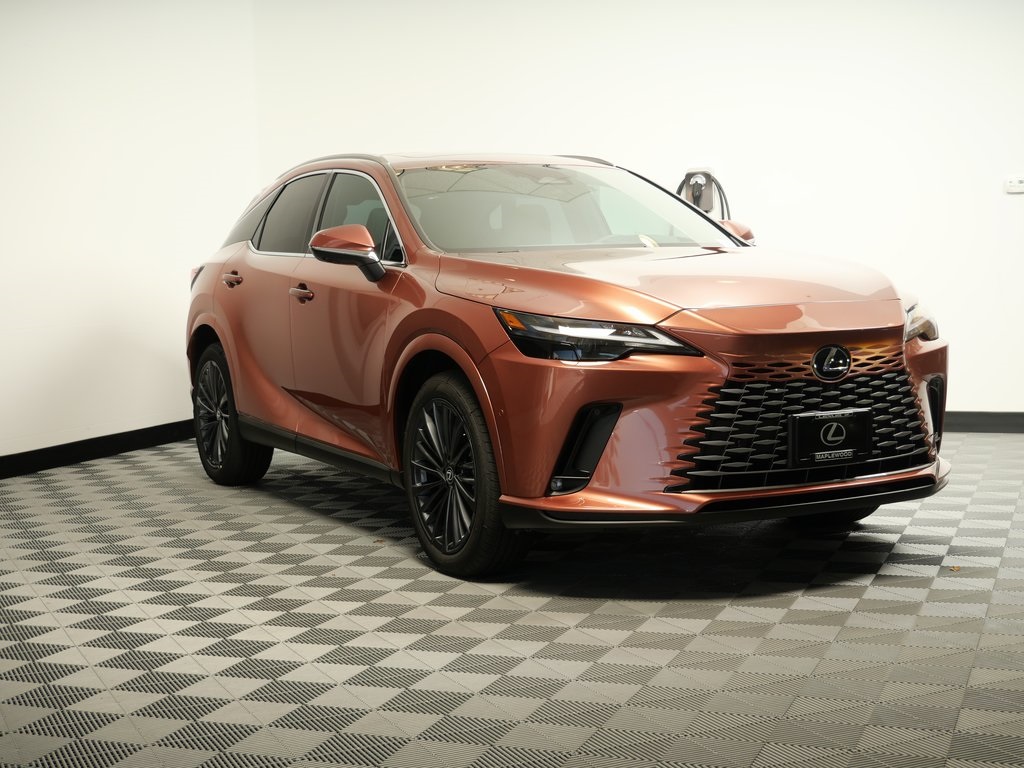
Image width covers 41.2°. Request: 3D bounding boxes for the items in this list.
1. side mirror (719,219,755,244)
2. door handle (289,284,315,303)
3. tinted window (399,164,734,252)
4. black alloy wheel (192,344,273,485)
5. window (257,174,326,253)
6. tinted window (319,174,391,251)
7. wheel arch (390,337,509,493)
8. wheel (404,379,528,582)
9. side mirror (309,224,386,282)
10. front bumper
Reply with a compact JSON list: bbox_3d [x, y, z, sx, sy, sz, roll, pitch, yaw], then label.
[{"bbox_3d":[1.042,-0.656,6.375,0.250,0.210,0.190,-4,5,-28],"label":"side mirror"},{"bbox_3d":[-0.934,-0.400,6.062,0.060,0.075,0.240,-4,5,-28],"label":"door handle"},{"bbox_3d":[0.233,-0.762,5.805,1.440,0.150,0.980,-4,33,-28],"label":"tinted window"},{"bbox_3d":[-1.534,0.164,7.413,0.240,0.760,0.760,-4,5,-28],"label":"black alloy wheel"},{"bbox_3d":[-1.060,-0.799,6.538,0.060,0.420,0.860,24,-8,-28],"label":"window"},{"bbox_3d":[-0.656,-0.732,5.793,0.060,0.440,1.000,24,-8,-28],"label":"tinted window"},{"bbox_3d":[-0.224,0.079,4.826,0.130,0.530,0.950,-4,5,-28],"label":"wheel arch"},{"bbox_3d":[-0.164,0.322,4.919,0.240,0.760,0.760,-3,5,-27],"label":"wheel"},{"bbox_3d":[-0.662,-0.522,5.404,0.250,0.210,0.190,-4,5,-28],"label":"side mirror"},{"bbox_3d":[0.877,0.130,4.707,1.880,0.650,0.670,-4,5,-28],"label":"front bumper"}]

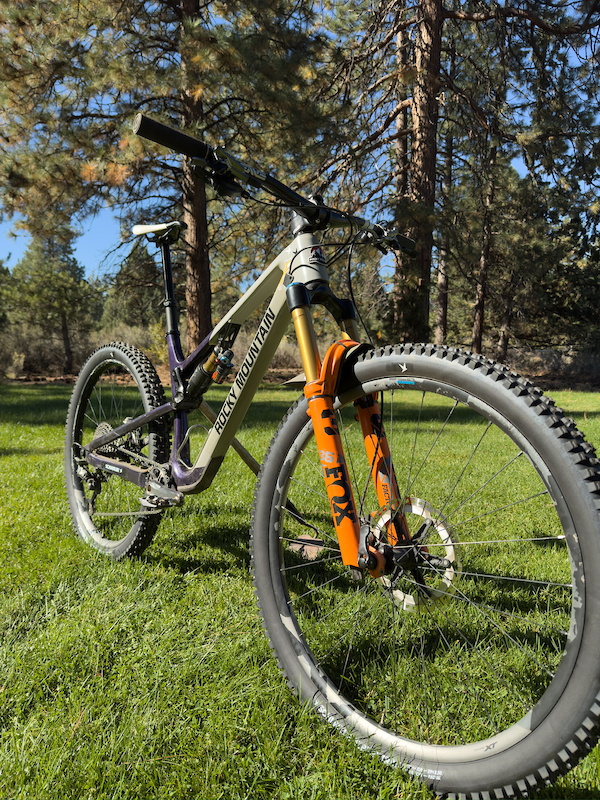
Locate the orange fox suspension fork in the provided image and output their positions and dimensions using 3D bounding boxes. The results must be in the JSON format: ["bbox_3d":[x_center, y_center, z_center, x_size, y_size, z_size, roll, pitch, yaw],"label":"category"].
[{"bbox_3d":[0.112,0.032,1.060,0.188,0.584,0.106,6,-23,-44],"label":"orange fox suspension fork"}]

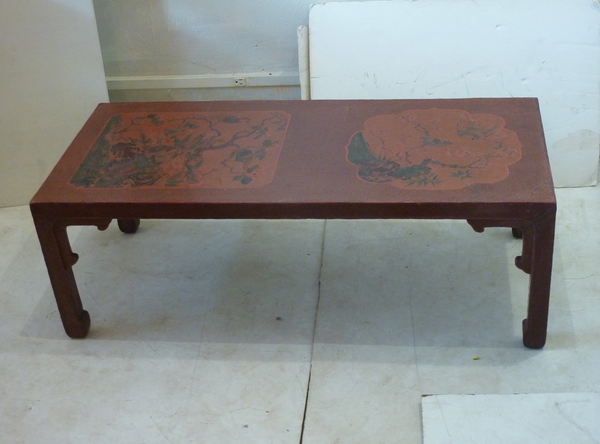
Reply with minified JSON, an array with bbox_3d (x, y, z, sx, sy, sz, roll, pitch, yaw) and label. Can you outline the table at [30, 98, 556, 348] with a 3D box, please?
[{"bbox_3d":[0.009,-0.012,2.251,1.092,0.368,0.486,0,32,9],"label":"table"}]

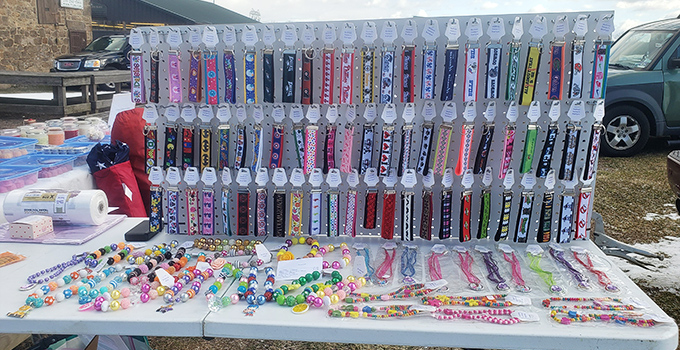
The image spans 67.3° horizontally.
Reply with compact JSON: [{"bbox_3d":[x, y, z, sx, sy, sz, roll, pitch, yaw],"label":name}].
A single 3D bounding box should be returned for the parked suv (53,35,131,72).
[{"bbox_3d":[-7.050,-3.780,17.100,1.900,1.800,4.870,5,14,21],"label":"parked suv"}]

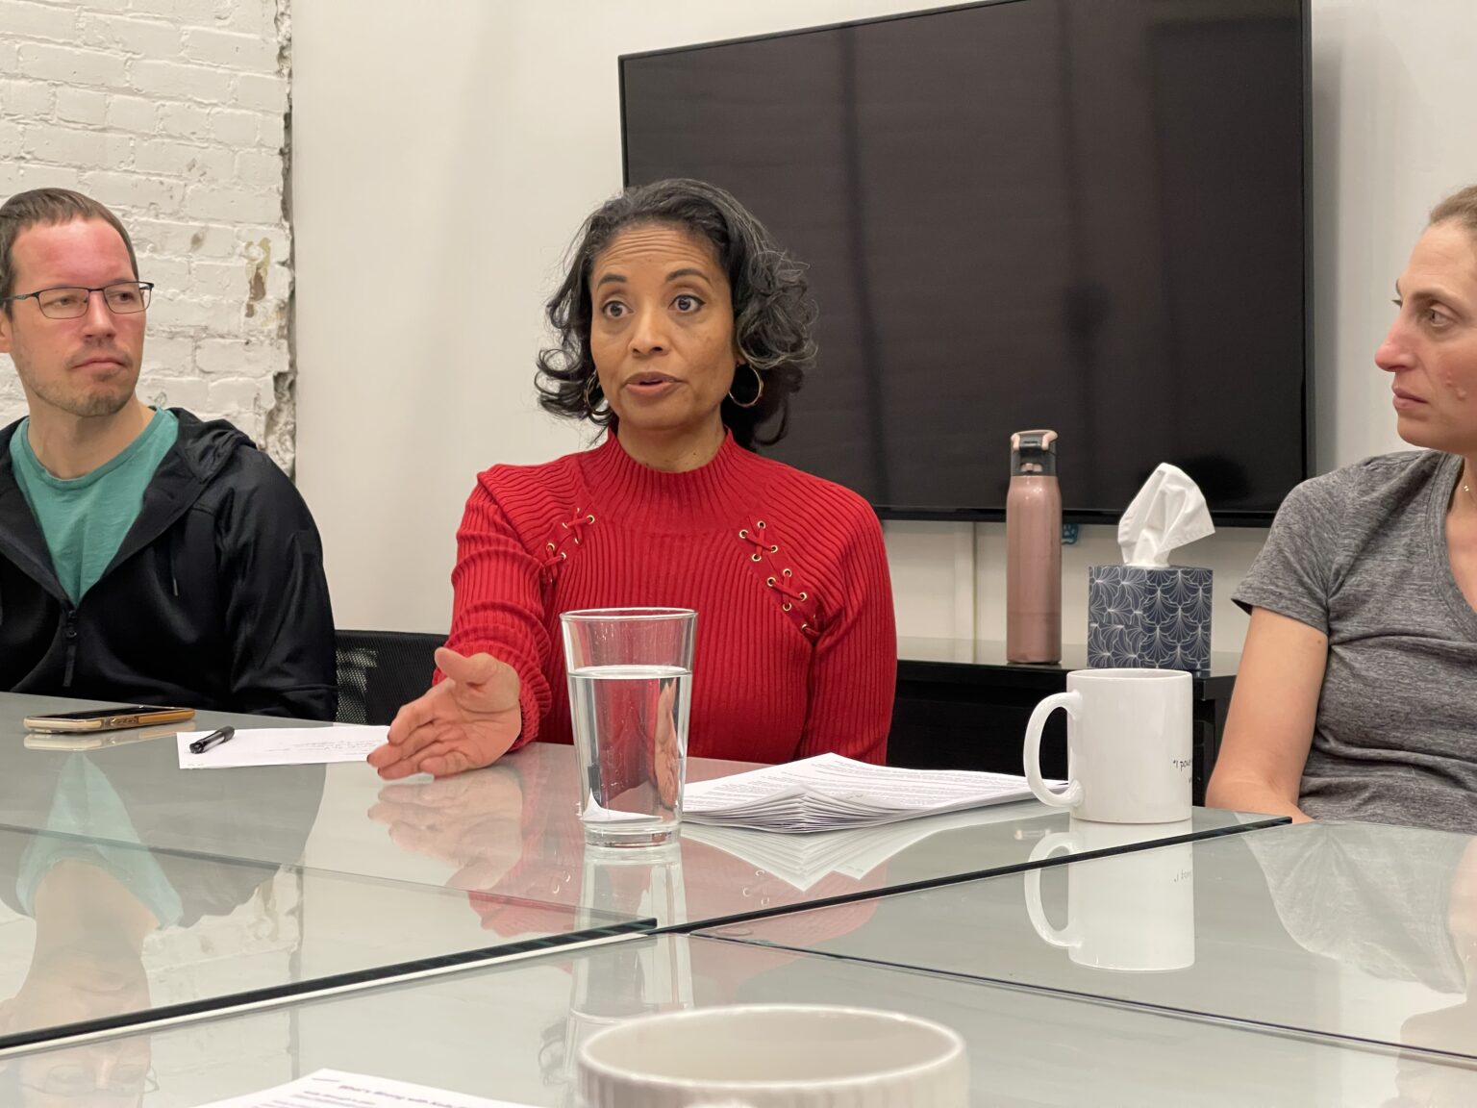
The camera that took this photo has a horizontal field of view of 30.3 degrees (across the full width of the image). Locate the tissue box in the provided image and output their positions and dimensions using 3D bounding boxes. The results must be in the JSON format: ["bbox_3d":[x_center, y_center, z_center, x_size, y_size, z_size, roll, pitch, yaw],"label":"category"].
[{"bbox_3d":[0.507,0.080,3.370,0.107,0.123,0.107,-2,2,-31],"label":"tissue box"}]

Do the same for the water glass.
[{"bbox_3d":[-0.069,0.111,1.755,0.087,0.146,0.087,0,2,0],"label":"water glass"}]

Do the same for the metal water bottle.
[{"bbox_3d":[0.374,-0.010,3.460,0.070,0.292,0.070,0,2,11],"label":"metal water bottle"}]

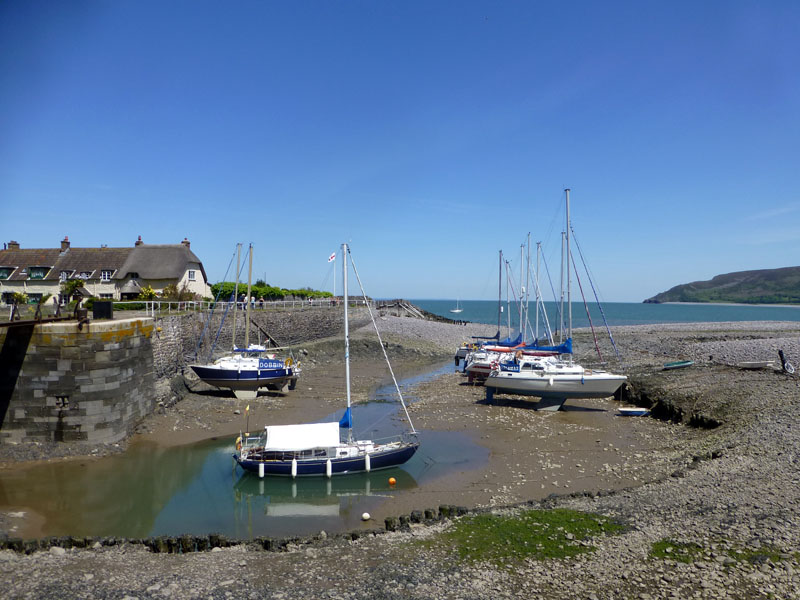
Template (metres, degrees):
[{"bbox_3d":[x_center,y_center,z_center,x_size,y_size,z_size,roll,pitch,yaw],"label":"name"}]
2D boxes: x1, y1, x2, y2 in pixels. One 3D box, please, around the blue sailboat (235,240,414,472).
[{"bbox_3d":[-3.080,2.569,24.200,7.920,10.154,2.450,1,0,-9],"label":"blue sailboat"}]

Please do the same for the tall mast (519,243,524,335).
[{"bbox_3d":[11.075,-0.592,50.500,0.180,8.923,0.180,1,0,13],"label":"tall mast"}]

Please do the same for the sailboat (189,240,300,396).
[{"bbox_3d":[-11.276,1.486,40.200,7.608,11.162,2.600,1,0,-5],"label":"sailboat"}]

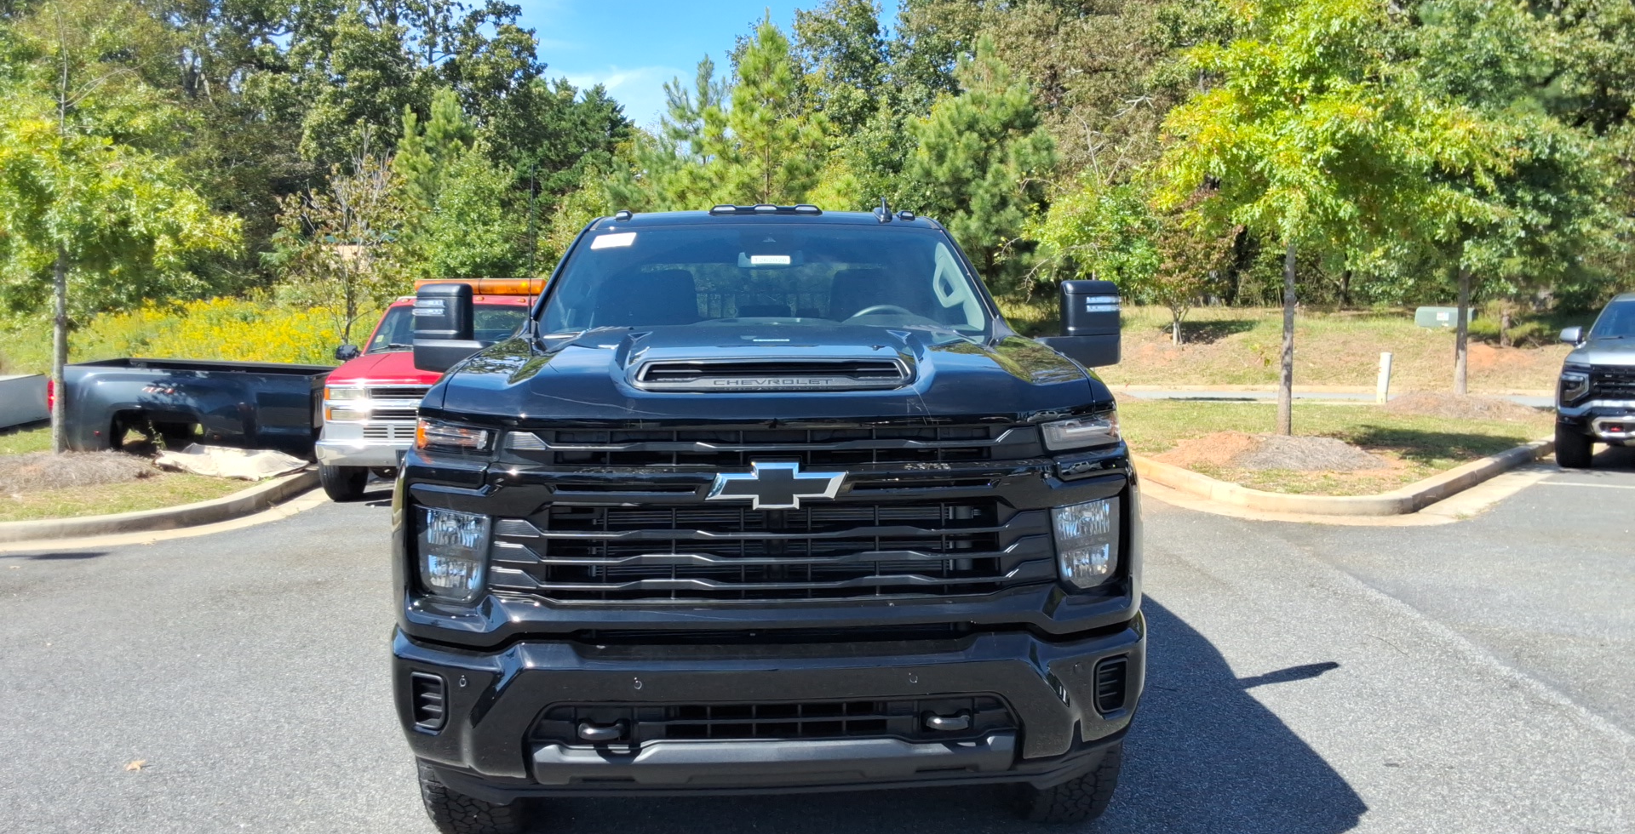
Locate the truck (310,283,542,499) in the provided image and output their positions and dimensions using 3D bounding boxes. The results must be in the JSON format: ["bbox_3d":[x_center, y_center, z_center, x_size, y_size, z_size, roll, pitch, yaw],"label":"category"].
[{"bbox_3d":[-3.280,-0.350,13.650,2.050,1.980,5.600,0,4,1],"label":"truck"}]

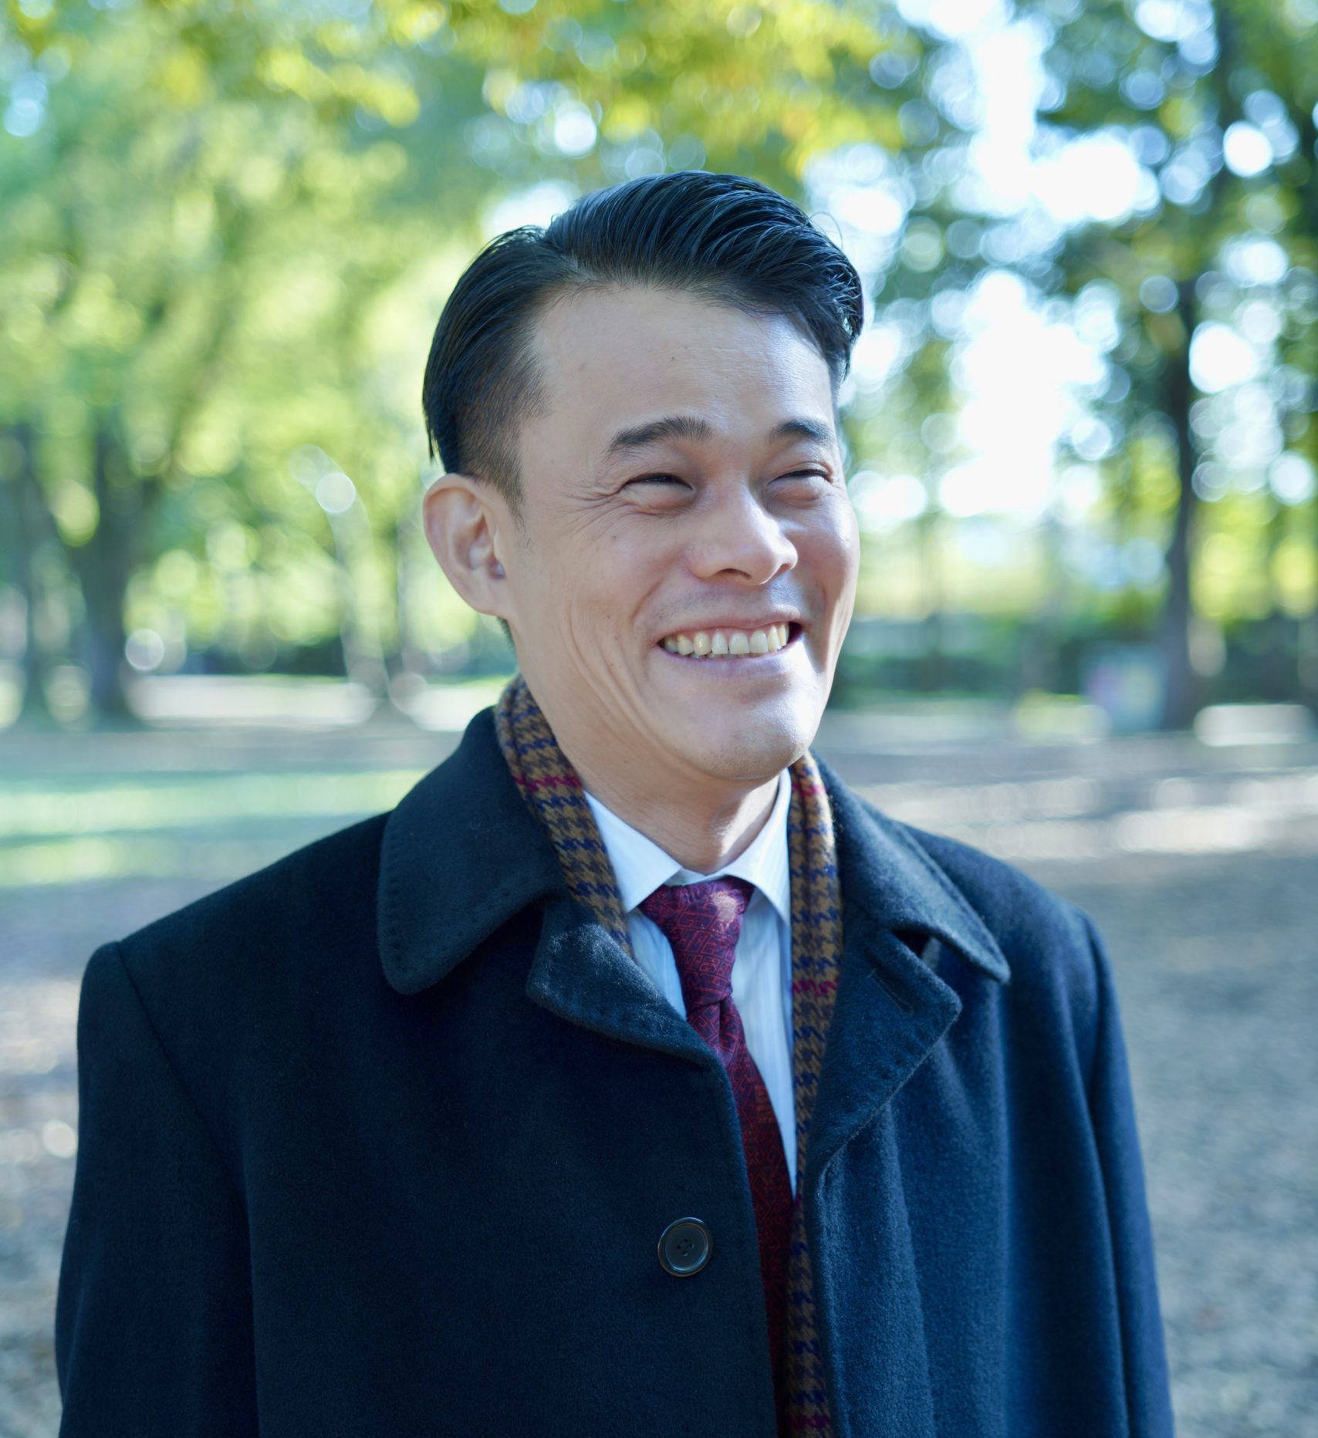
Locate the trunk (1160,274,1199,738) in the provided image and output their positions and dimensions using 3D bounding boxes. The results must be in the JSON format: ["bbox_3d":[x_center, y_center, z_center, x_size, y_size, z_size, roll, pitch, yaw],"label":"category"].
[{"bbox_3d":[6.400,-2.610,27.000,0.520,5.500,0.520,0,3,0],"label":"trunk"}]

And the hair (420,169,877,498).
[{"bbox_3d":[-0.007,-0.150,0.975,0.185,0.185,0.215,-5,-1,-28],"label":"hair"}]

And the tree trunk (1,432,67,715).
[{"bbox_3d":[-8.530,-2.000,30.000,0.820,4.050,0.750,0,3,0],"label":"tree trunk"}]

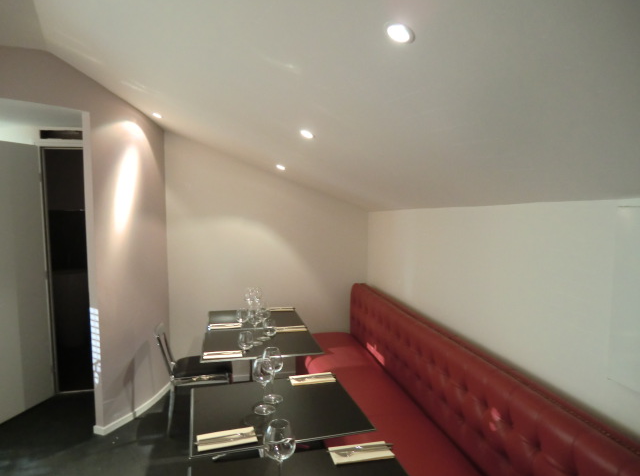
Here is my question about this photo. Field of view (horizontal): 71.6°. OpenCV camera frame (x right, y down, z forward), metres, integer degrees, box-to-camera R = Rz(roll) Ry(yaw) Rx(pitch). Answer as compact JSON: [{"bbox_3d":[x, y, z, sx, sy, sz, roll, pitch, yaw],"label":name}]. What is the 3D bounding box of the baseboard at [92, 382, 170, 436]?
[{"bbox_3d":[-1.431,1.348,3.575,0.115,0.055,0.882,1,4,17],"label":"baseboard"}]

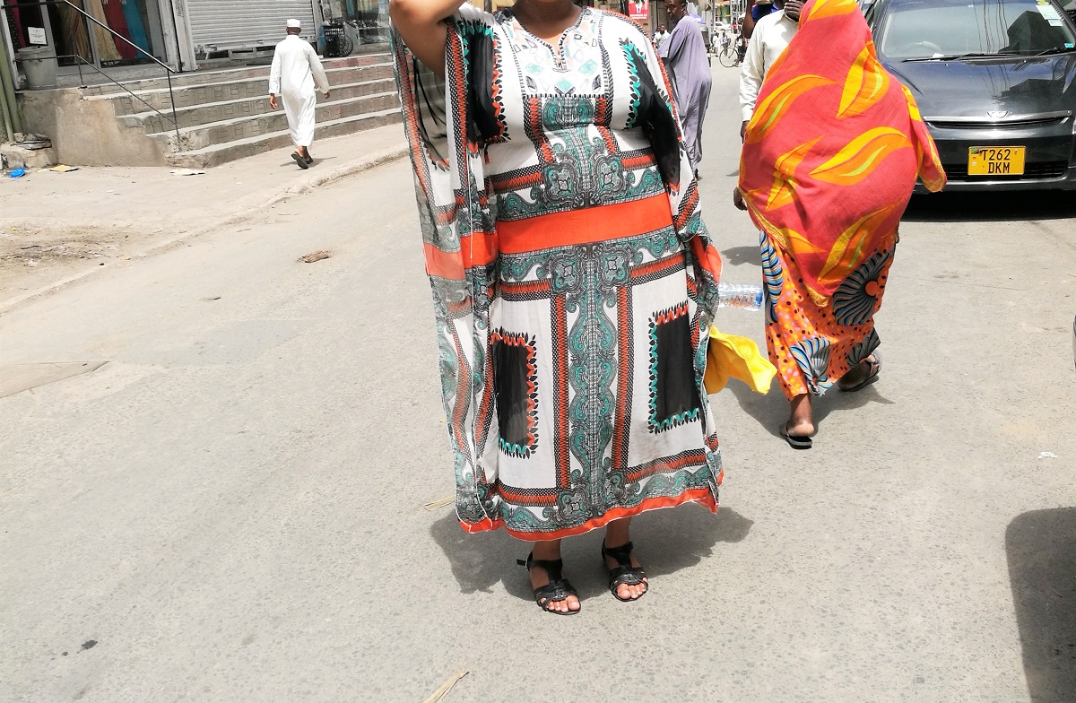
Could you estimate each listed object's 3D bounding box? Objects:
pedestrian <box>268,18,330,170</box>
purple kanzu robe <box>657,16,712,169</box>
[{"bbox_3d":[-2.881,-3.108,13.466,0.600,1.700,0.460,-3,16,6],"label":"pedestrian"},{"bbox_3d":[1.291,-2.272,9.851,0.430,1.280,0.460,6,19,31],"label":"purple kanzu robe"}]

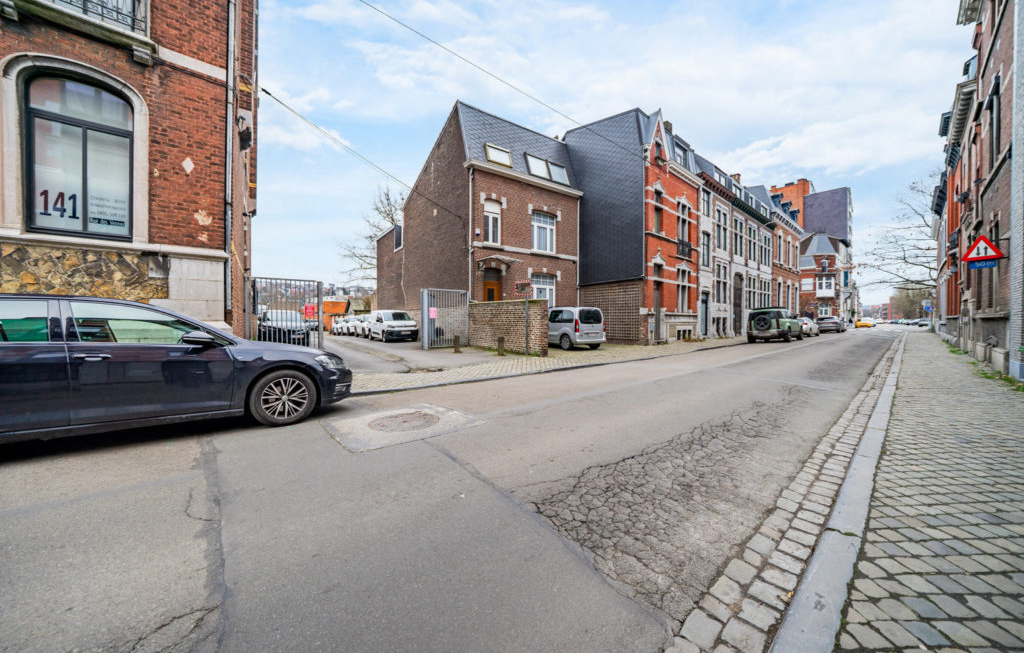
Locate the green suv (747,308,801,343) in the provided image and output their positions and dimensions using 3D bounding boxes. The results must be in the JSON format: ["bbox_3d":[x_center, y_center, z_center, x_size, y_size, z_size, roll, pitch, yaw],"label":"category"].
[{"bbox_3d":[17.200,-0.050,22.250,4.850,2.000,2.000,0,0,-39],"label":"green suv"}]

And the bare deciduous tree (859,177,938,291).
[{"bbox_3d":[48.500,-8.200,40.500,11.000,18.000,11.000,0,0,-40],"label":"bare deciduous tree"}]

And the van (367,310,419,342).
[{"bbox_3d":[-7.180,-0.020,20.600,1.900,1.830,4.400,0,0,-34],"label":"van"}]

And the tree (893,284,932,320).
[{"bbox_3d":[92.000,-5.100,79.000,8.000,9.500,8.000,0,0,-41],"label":"tree"}]

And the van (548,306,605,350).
[{"bbox_3d":[2.190,0.100,15.900,1.850,1.810,4.380,0,0,-34],"label":"van"}]

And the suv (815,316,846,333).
[{"bbox_3d":[33.600,-0.220,35.800,4.750,1.650,1.930,0,0,-40],"label":"suv"}]

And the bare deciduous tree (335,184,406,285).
[{"bbox_3d":[-14.600,-7.400,40.000,11.000,17.000,11.000,0,0,-20],"label":"bare deciduous tree"}]

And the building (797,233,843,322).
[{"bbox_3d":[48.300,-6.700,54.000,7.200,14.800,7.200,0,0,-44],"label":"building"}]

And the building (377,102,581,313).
[{"bbox_3d":[-4.373,-5.258,26.629,7.450,12.580,19.440,0,0,-34],"label":"building"}]

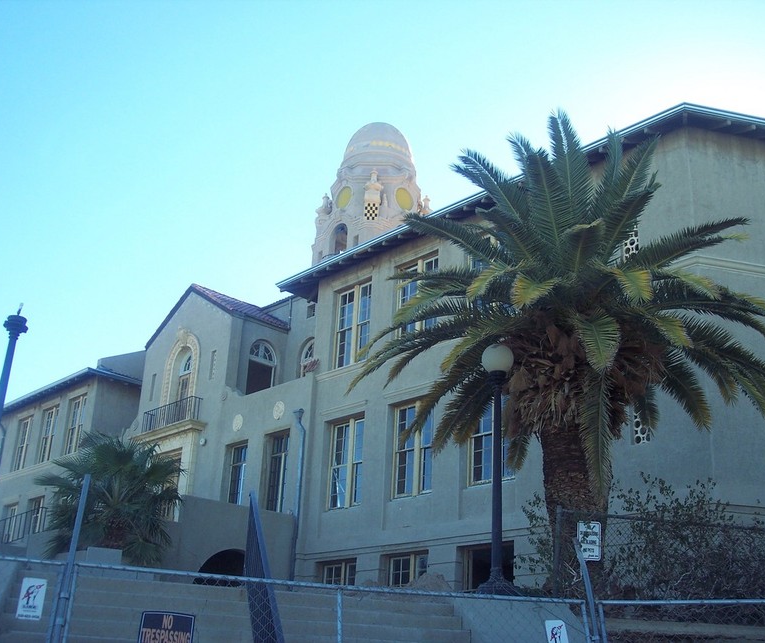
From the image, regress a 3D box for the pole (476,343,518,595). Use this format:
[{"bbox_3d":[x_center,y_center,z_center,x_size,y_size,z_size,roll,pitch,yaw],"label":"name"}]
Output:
[{"bbox_3d":[1.466,1.826,12.284,0.500,3.272,0.500,0,-21,7],"label":"pole"}]

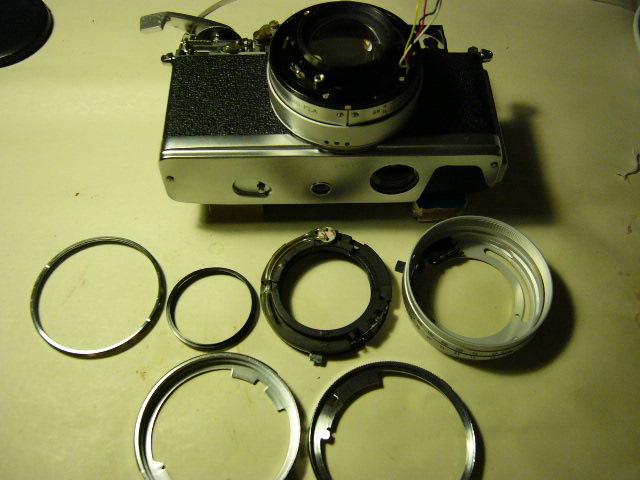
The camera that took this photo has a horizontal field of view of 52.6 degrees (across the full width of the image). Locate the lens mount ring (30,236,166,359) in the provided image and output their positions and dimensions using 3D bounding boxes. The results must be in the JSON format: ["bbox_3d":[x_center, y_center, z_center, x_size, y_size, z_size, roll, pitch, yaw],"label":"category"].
[{"bbox_3d":[-0.098,0.025,0.287,0.057,0.005,0.057,-2,60,0],"label":"lens mount ring"}]

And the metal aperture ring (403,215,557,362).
[{"bbox_3d":[0.066,0.020,0.277,0.061,0.019,0.060,-2,60,0],"label":"metal aperture ring"}]

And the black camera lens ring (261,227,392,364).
[{"bbox_3d":[0.003,0.023,0.268,0.054,0.007,0.057,0,60,0],"label":"black camera lens ring"}]

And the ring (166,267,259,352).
[{"bbox_3d":[-0.047,0.030,0.283,0.039,0.004,0.039,-1,60,1],"label":"ring"}]

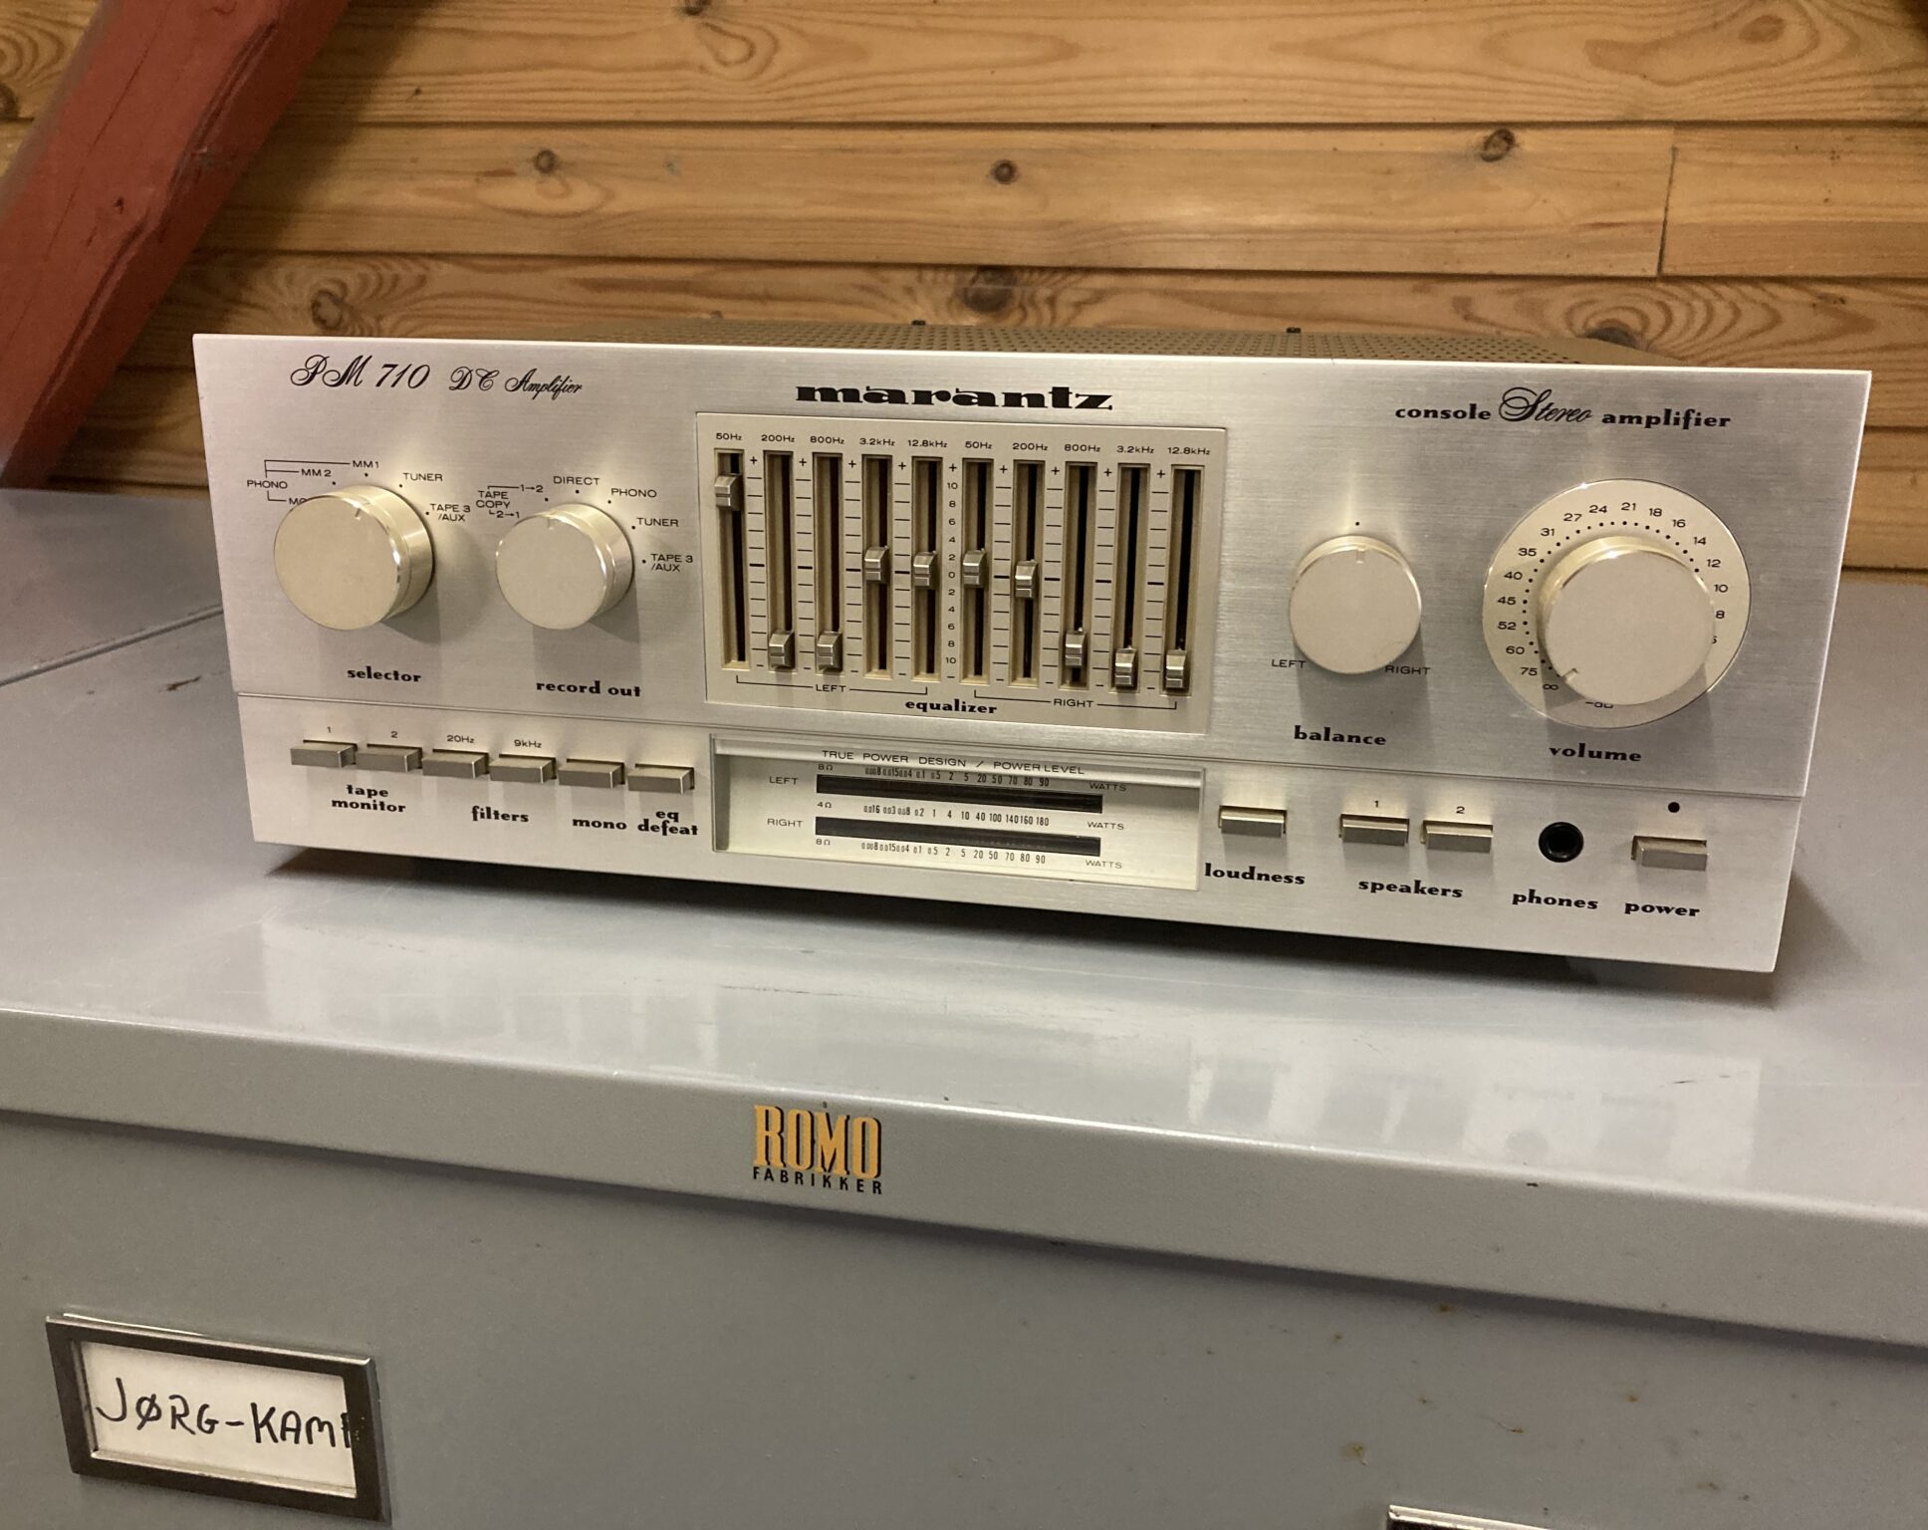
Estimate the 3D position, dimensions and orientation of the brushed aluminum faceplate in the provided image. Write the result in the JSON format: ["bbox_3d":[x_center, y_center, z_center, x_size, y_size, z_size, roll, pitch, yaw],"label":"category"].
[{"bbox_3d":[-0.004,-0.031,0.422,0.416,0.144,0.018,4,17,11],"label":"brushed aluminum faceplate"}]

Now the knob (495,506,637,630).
[{"bbox_3d":[-0.104,-0.052,0.431,0.031,0.031,0.019,4,17,11],"label":"knob"}]

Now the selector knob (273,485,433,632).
[{"bbox_3d":[-0.164,-0.055,0.443,0.037,0.037,0.018,4,17,11],"label":"selector knob"}]

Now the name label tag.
[{"bbox_3d":[-0.196,0.173,0.436,0.094,0.048,0.005,4,17,11],"label":"name label tag"}]

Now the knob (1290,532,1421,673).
[{"bbox_3d":[0.093,-0.038,0.393,0.030,0.030,0.019,4,17,11],"label":"knob"}]

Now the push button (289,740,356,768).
[{"bbox_3d":[-0.181,-0.002,0.468,0.015,0.005,0.007,4,17,11],"label":"push button"}]

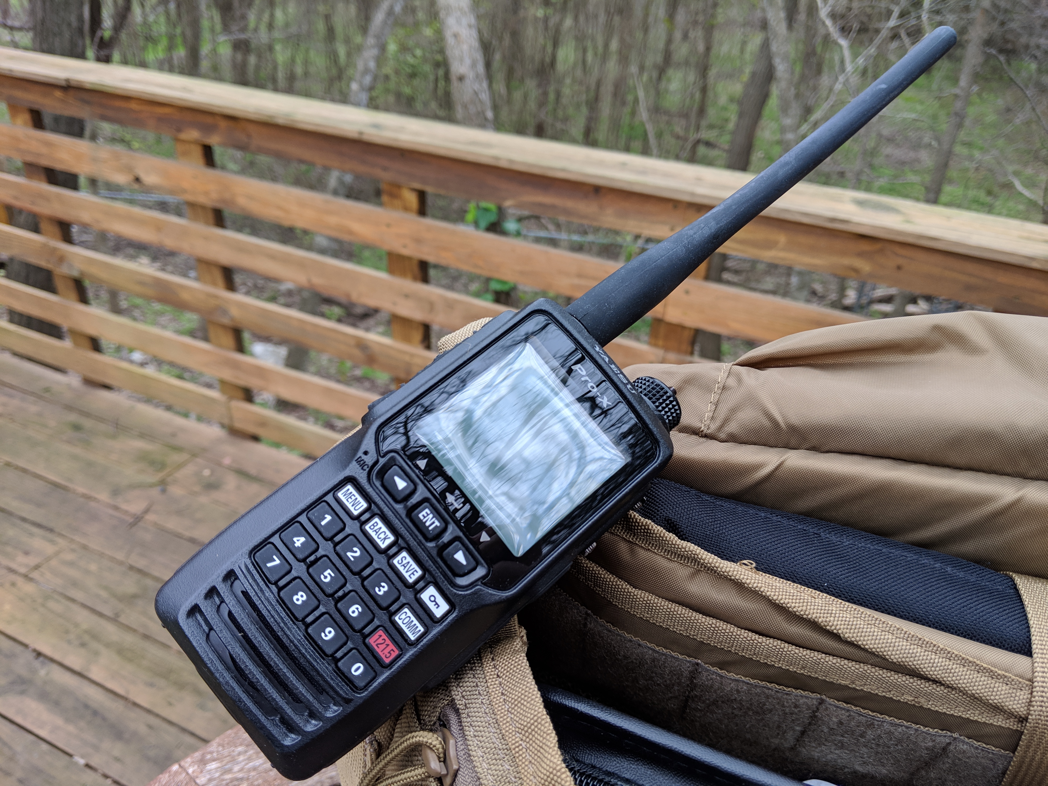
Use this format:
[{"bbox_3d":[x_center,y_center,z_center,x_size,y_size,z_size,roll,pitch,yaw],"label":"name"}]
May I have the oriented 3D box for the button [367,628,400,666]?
[{"bbox_3d":[-0.033,0.060,0.193,0.005,0.002,0.007,-39,87,-20],"label":"button"}]

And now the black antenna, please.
[{"bbox_3d":[0.088,-0.077,0.278,0.201,0.015,0.015,-39,87,-20],"label":"black antenna"}]

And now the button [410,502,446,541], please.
[{"bbox_3d":[-0.024,0.032,0.204,0.006,0.002,0.007,-39,87,-20],"label":"button"}]

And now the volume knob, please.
[{"bbox_3d":[0.037,0.004,0.242,0.009,0.018,0.018,-39,87,-20],"label":"volume knob"}]

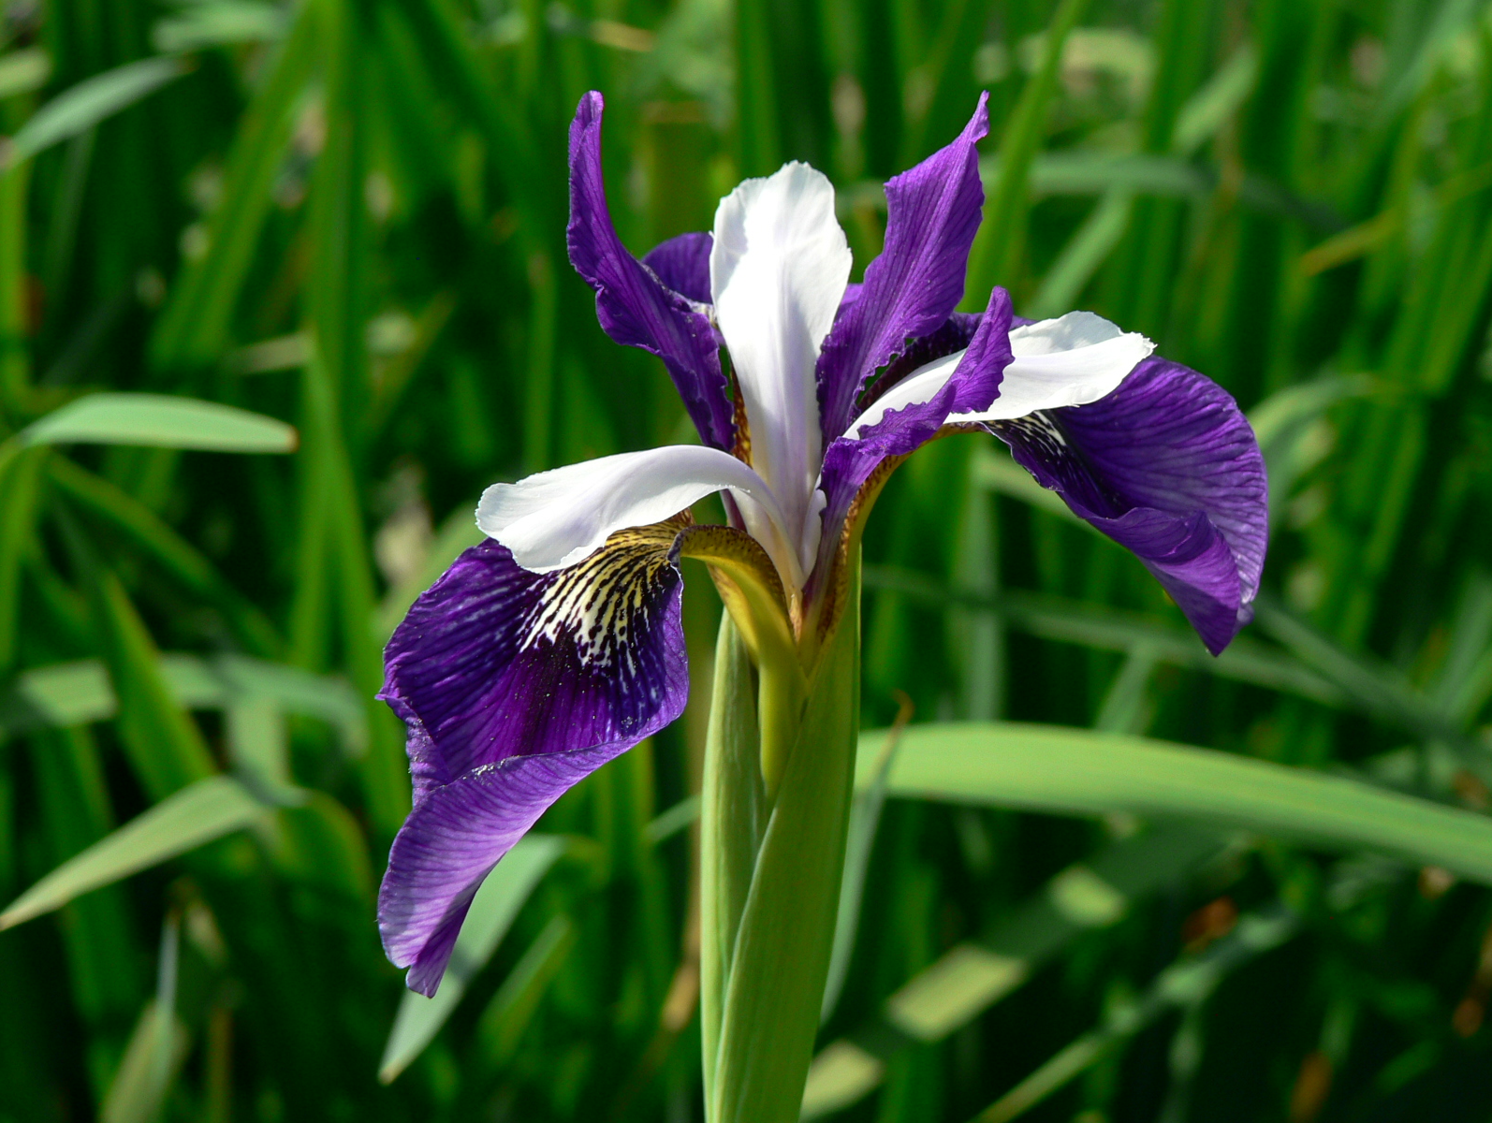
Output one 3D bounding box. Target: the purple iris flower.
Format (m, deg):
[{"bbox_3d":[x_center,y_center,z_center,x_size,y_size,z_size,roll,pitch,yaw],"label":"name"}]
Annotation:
[{"bbox_3d":[0.009,-0.004,0.530,0.100,0.096,0.086,2,13,0],"label":"purple iris flower"}]

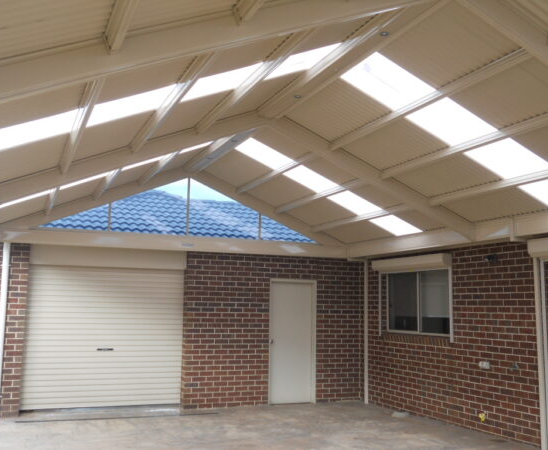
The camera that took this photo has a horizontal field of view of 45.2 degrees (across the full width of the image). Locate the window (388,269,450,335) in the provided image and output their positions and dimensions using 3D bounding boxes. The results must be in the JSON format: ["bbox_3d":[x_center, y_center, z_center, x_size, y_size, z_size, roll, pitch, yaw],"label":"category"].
[{"bbox_3d":[2.270,1.224,10.417,0.080,1.022,1.790,4,-8,-22],"label":"window"}]

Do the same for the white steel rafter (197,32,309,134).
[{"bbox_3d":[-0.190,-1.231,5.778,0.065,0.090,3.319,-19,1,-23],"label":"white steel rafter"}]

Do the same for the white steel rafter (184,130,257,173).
[{"bbox_3d":[-0.739,-1.083,9.273,0.280,0.145,3.293,4,-8,-22],"label":"white steel rafter"}]

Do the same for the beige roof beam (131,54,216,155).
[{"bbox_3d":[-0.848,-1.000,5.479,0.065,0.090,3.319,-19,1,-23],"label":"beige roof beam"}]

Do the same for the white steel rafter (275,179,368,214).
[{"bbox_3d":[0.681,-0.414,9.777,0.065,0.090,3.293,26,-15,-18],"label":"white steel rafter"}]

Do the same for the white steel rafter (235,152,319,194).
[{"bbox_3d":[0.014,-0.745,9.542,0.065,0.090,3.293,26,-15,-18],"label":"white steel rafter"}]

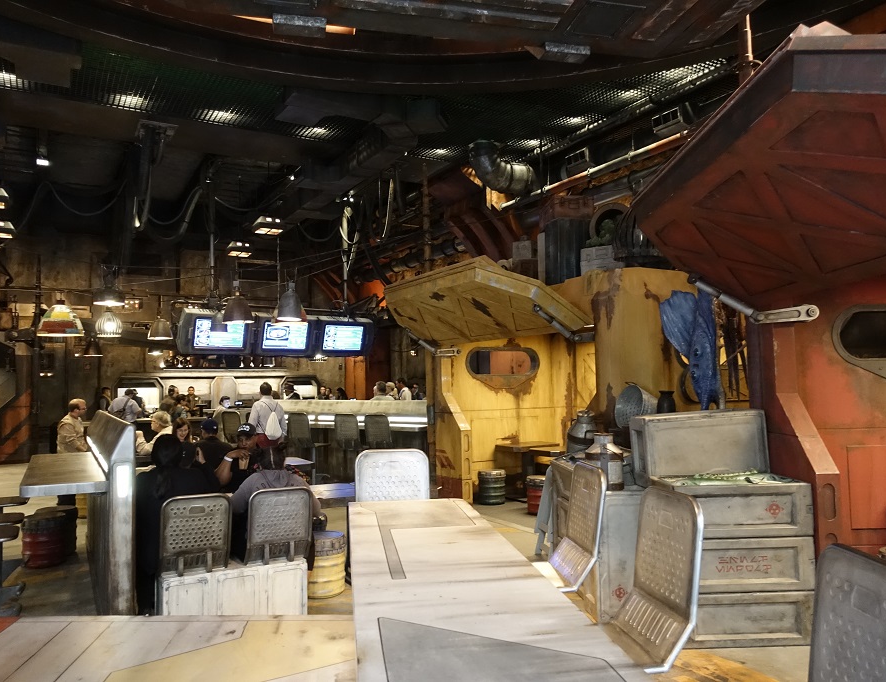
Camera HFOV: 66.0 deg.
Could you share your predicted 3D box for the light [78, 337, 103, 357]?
[{"bbox_3d":[-7.859,0.123,15.300,0.400,0.430,0.400,0,-3,-27],"label":"light"}]

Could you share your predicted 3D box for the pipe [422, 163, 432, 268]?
[{"bbox_3d":[-0.256,-1.939,10.800,0.110,1.850,0.110,3,-6,-33],"label":"pipe"}]

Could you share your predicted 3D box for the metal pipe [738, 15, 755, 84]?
[{"bbox_3d":[2.753,-2.648,6.200,0.150,0.680,0.150,-3,-3,25],"label":"metal pipe"}]

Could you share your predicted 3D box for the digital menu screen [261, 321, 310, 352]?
[{"bbox_3d":[-3.243,-0.103,14.050,1.030,0.630,0.100,3,8,-35],"label":"digital menu screen"}]

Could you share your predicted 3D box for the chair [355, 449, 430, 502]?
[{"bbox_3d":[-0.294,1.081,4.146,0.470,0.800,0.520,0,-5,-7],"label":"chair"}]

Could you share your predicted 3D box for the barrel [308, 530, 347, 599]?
[{"bbox_3d":[-0.989,1.786,5.484,0.430,0.440,0.430,1,-5,-10],"label":"barrel"}]

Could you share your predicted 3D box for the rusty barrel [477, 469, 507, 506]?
[{"bbox_3d":[0.705,2.107,9.929,0.405,0.470,0.405,-2,-3,4],"label":"rusty barrel"}]

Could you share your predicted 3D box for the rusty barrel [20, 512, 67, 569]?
[{"bbox_3d":[-4.139,2.084,7.091,0.405,0.470,0.405,0,-3,-30],"label":"rusty barrel"}]

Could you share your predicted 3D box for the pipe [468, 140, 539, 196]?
[{"bbox_3d":[1.044,-2.865,11.400,1.200,0.760,0.500,3,-6,-33],"label":"pipe"}]

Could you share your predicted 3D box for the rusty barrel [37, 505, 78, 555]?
[{"bbox_3d":[-3.879,1.916,6.869,0.430,0.450,0.430,2,-5,-29],"label":"rusty barrel"}]

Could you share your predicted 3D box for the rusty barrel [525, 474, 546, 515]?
[{"bbox_3d":[1.318,2.055,9.166,0.405,0.470,0.405,-2,-3,8],"label":"rusty barrel"}]

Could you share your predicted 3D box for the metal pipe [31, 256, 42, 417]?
[{"bbox_3d":[-9.638,-0.107,16.200,0.120,3.800,0.120,2,-5,-30],"label":"metal pipe"}]

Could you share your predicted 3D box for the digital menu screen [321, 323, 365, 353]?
[{"bbox_3d":[-2.084,-0.072,14.140,0.980,0.580,0.120,1,12,-35],"label":"digital menu screen"}]

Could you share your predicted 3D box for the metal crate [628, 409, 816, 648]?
[{"bbox_3d":[1.980,1.283,4.944,0.986,1.567,0.740,-1,-3,0],"label":"metal crate"}]

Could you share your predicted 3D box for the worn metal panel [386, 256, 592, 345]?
[{"bbox_3d":[0.298,-0.440,8.774,1.300,0.260,3.300,36,-20,-21],"label":"worn metal panel"}]

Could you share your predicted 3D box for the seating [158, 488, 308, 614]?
[{"bbox_3d":[-1.589,1.637,5.249,1.053,1.060,0.560,0,-3,-19],"label":"seating"}]

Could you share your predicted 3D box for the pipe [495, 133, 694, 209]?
[{"bbox_3d":[2.090,-2.519,10.513,0.100,0.100,4.152,3,-5,-32],"label":"pipe"}]

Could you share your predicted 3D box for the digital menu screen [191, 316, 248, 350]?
[{"bbox_3d":[-4.346,-0.136,13.300,1.050,0.630,0.100,3,8,-35],"label":"digital menu screen"}]

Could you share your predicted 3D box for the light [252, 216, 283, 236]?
[{"bbox_3d":[-3.129,-2.056,12.200,0.490,0.280,0.450,0,-3,-26],"label":"light"}]

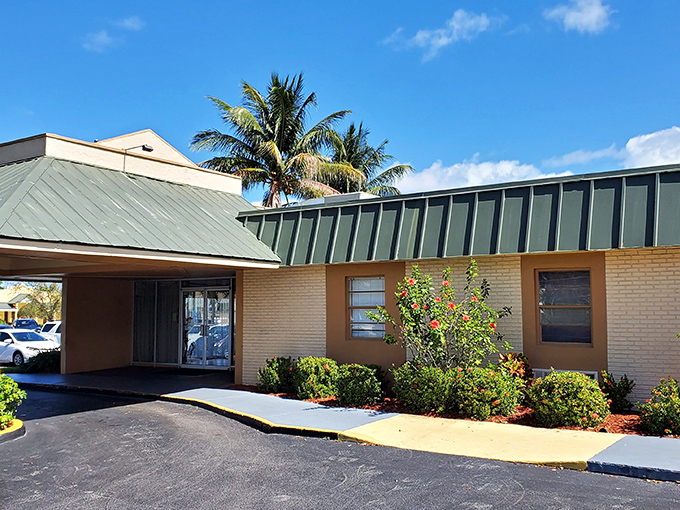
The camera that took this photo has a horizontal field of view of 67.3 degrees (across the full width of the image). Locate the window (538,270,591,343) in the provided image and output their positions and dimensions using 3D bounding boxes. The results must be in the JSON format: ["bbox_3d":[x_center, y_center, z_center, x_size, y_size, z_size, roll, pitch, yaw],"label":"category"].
[{"bbox_3d":[3.730,0.860,8.500,0.840,1.230,0.120,-3,-7,27],"label":"window"}]

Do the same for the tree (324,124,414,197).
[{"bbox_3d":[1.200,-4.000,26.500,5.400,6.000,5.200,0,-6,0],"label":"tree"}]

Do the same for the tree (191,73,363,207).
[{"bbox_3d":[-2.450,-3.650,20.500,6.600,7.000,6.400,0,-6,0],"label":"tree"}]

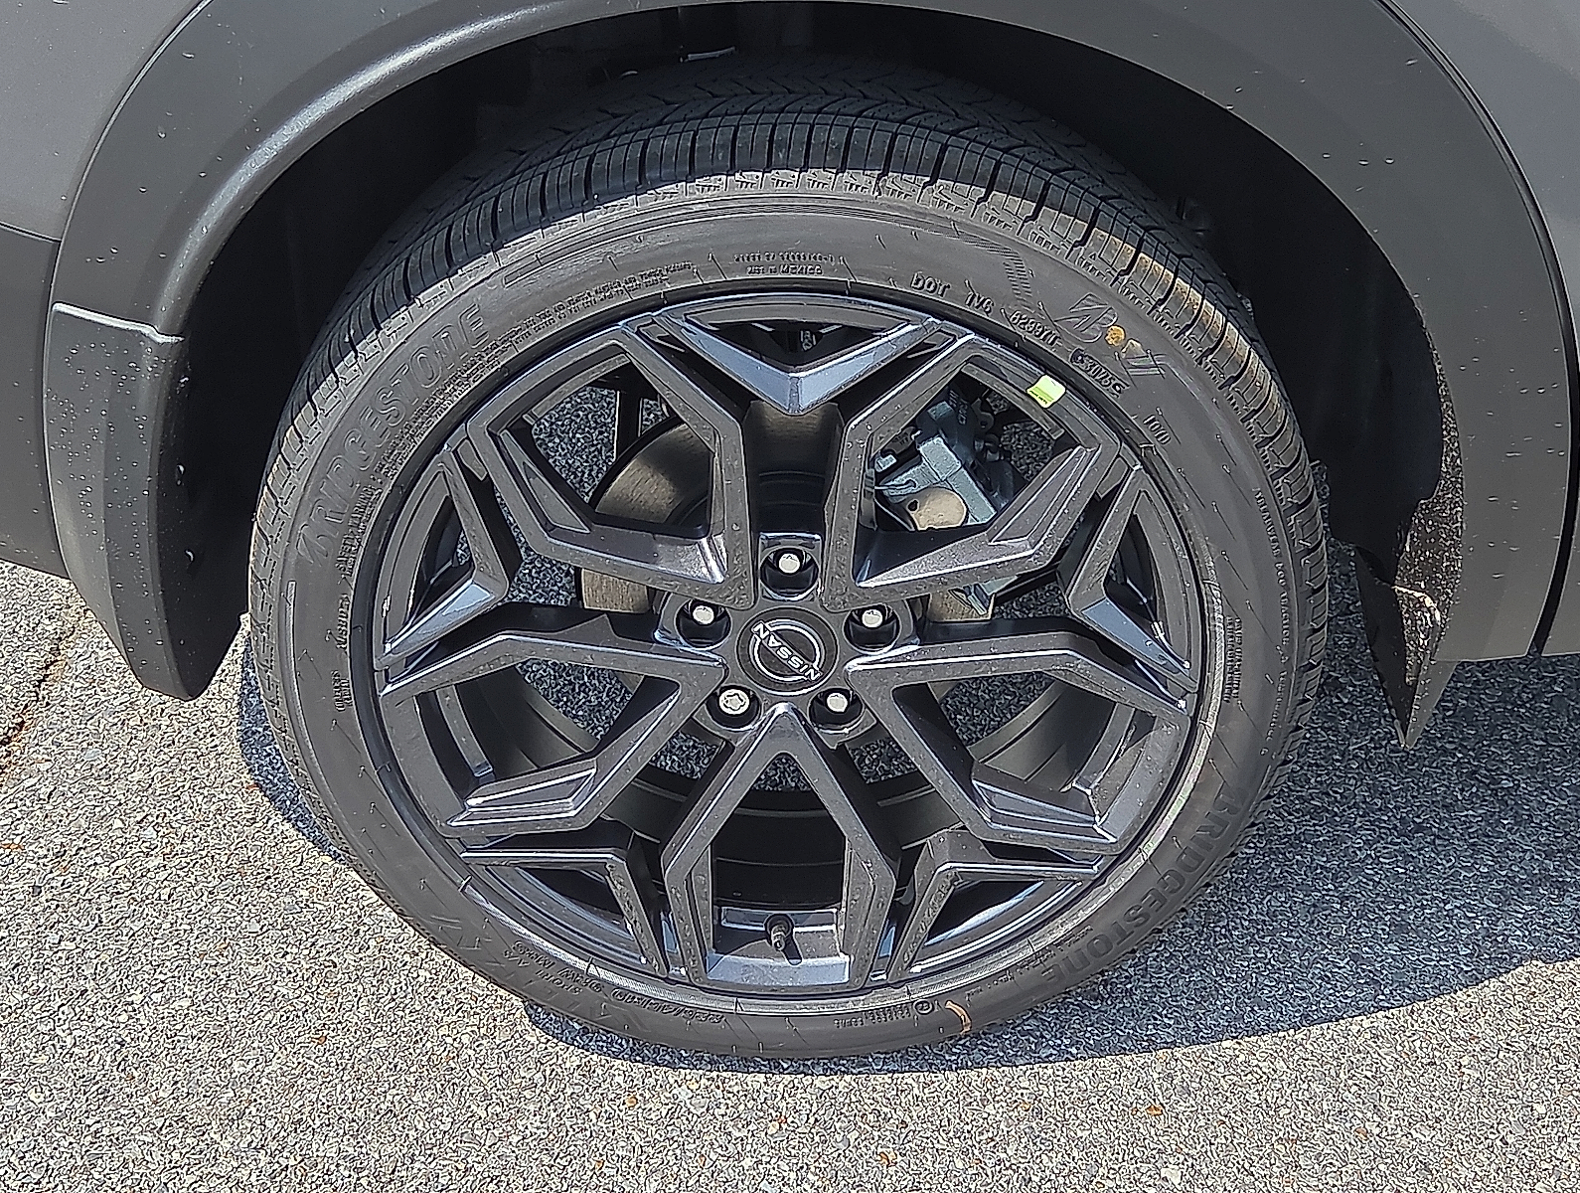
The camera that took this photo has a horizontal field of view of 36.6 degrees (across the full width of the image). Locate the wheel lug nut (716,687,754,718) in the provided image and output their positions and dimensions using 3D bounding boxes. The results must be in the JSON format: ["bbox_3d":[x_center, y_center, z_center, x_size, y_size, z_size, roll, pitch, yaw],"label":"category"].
[{"bbox_3d":[-0.036,0.065,1.568,0.024,0.024,0.025,0,31,2],"label":"wheel lug nut"}]

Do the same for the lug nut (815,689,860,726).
[{"bbox_3d":[0.032,0.066,1.569,0.026,0.026,0.026,0,31,2],"label":"lug nut"}]

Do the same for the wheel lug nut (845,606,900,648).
[{"bbox_3d":[0.053,0.012,1.535,0.028,0.027,0.026,0,31,2],"label":"wheel lug nut"}]

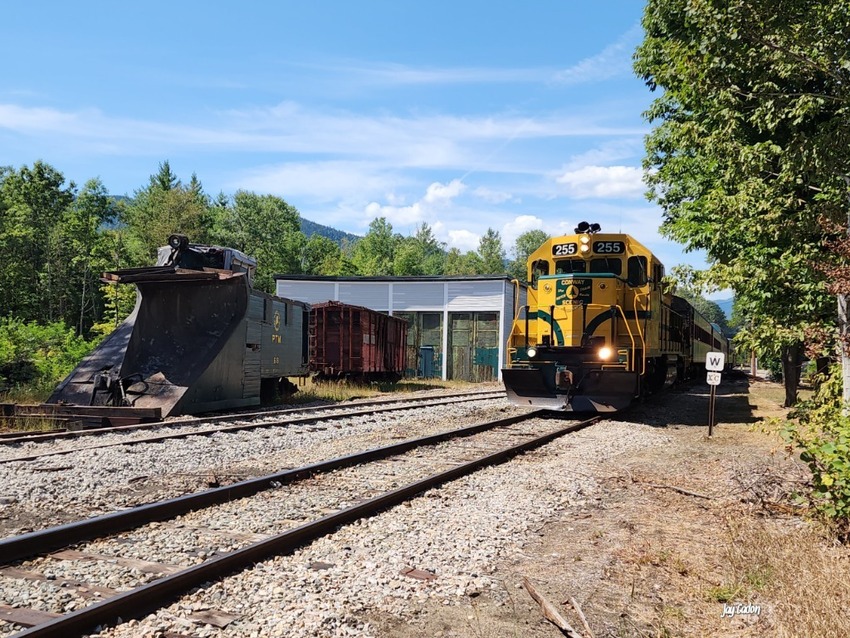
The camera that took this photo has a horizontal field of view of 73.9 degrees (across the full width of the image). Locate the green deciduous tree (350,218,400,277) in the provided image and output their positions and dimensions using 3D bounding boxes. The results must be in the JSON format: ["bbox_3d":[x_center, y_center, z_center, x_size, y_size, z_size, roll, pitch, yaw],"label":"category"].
[{"bbox_3d":[-6.006,-3.027,66.323,6.000,18.030,6.000,1,-4,0],"label":"green deciduous tree"}]

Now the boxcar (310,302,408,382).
[{"bbox_3d":[-3.673,1.708,34.633,2.950,4.500,11.000,0,-4,11],"label":"boxcar"}]

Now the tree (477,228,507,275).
[{"bbox_3d":[8.201,-2.390,70.305,4.400,17.720,4.400,1,-4,0],"label":"tree"}]

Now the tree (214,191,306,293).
[{"bbox_3d":[-15.109,-3.336,50.301,8.000,16.300,8.000,1,-4,0],"label":"tree"}]

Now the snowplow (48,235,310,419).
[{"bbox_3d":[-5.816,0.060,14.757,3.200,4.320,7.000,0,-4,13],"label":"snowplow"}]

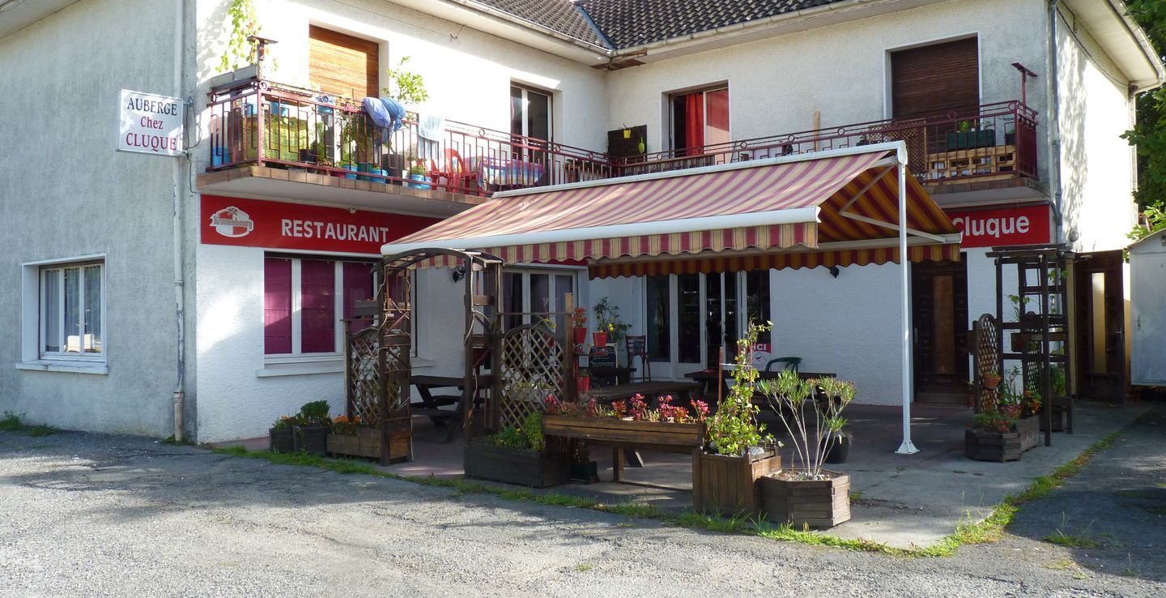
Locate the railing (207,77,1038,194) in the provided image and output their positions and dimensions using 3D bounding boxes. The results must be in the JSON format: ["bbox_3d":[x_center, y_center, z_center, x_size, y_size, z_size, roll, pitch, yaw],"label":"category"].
[{"bbox_3d":[0.692,-1.984,12.982,10.810,0.980,4.960,0,-1,-6],"label":"railing"}]

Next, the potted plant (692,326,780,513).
[{"bbox_3d":[1.113,0.855,6.619,0.490,1.369,0.470,-2,-2,37],"label":"potted plant"}]

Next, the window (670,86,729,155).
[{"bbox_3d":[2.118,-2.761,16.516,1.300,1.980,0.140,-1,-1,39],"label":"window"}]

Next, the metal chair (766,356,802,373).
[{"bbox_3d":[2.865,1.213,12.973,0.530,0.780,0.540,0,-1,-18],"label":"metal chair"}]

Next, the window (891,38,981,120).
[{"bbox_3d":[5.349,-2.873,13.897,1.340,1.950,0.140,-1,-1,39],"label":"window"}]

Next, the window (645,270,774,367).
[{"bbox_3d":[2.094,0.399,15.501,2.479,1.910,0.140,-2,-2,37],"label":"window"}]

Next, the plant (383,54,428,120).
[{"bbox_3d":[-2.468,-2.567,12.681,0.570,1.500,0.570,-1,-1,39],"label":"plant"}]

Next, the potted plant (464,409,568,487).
[{"bbox_3d":[-0.602,1.313,8.217,0.970,0.650,0.390,-1,-1,39],"label":"potted plant"}]

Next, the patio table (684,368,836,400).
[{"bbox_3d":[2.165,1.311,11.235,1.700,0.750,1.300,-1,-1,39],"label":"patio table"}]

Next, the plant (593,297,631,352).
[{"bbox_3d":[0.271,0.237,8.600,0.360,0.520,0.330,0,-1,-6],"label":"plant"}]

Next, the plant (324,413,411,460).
[{"bbox_3d":[-2.214,1.444,9.496,0.880,0.450,0.380,-1,-1,39],"label":"plant"}]

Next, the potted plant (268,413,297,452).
[{"bbox_3d":[-3.398,1.508,10.360,0.360,0.450,0.360,0,-1,-21],"label":"potted plant"}]

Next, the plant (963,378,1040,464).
[{"bbox_3d":[4.314,1.200,9.420,0.500,0.820,1.130,-1,-1,39],"label":"plant"}]

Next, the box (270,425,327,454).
[{"bbox_3d":[-3.085,1.511,9.888,0.530,0.310,0.420,-1,-1,14],"label":"box"}]

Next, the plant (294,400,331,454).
[{"bbox_3d":[-3.057,1.427,10.260,0.390,0.600,0.390,0,-1,-21],"label":"plant"}]

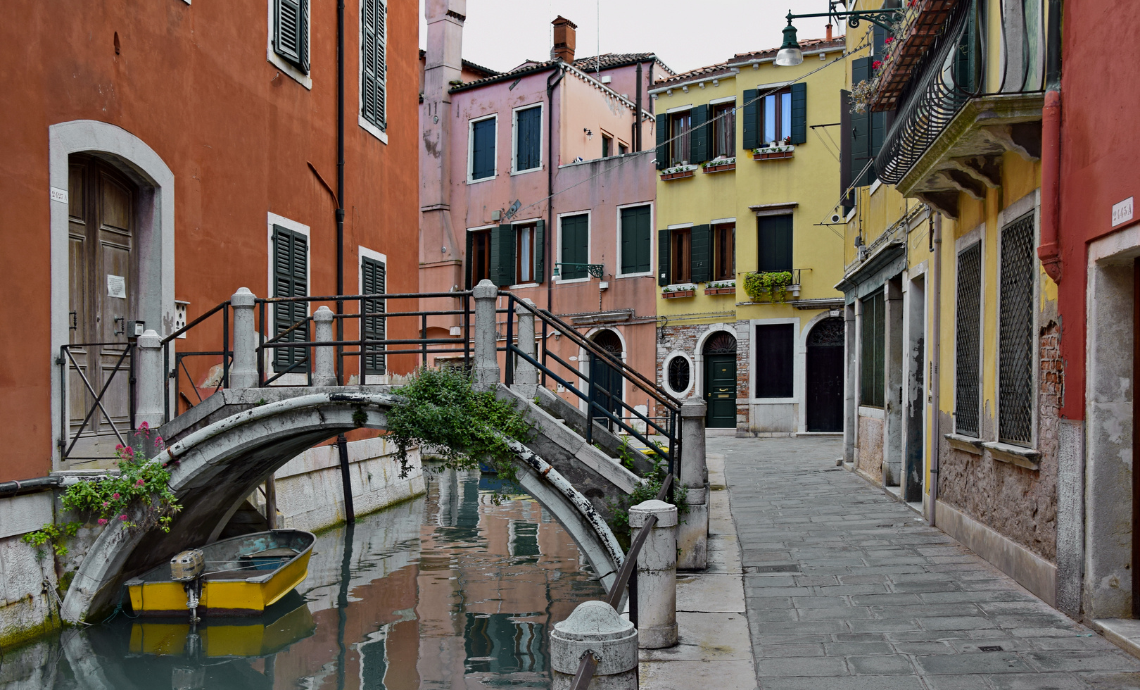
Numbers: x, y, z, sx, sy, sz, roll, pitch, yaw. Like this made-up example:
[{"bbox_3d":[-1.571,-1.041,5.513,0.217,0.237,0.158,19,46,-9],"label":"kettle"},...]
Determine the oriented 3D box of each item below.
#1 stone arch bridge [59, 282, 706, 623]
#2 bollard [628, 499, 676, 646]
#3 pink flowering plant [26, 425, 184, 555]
[{"bbox_3d":[-1.609,1.037,11.219,5.980,3.130,2.400,0,-1,10],"label":"stone arch bridge"},{"bbox_3d":[0.500,1.352,6.800,0.290,0.860,0.290,0,-1,8],"label":"bollard"},{"bbox_3d":[-4.142,1.296,10.110,1.250,1.130,0.620,0,-1,10],"label":"pink flowering plant"}]

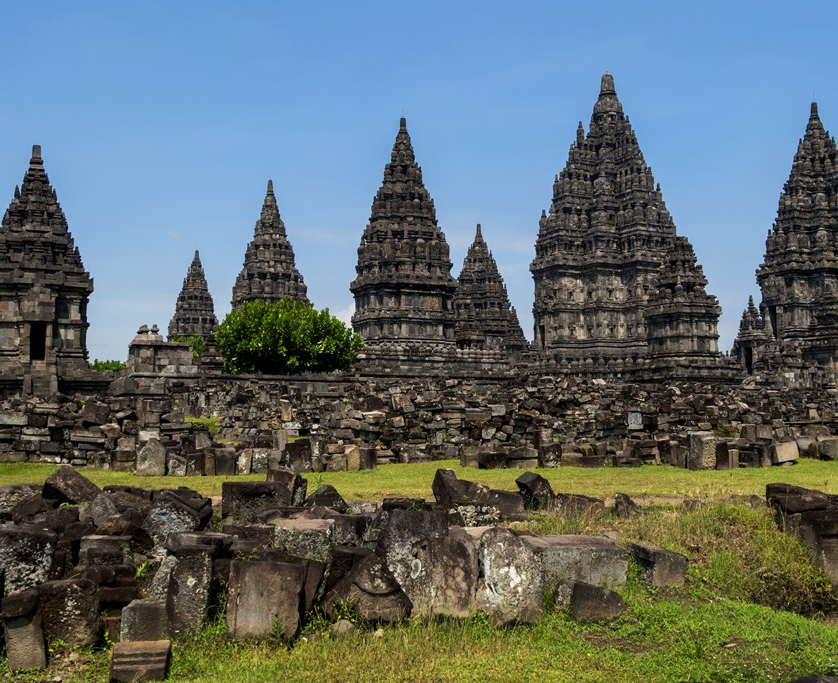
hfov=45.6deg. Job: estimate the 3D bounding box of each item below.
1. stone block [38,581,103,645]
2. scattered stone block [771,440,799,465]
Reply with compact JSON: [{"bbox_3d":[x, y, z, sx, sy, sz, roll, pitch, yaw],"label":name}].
[{"bbox_3d":[-2.320,1.805,6.629,0.400,0.420,0.320,1,-3,-16],"label":"stone block"},{"bbox_3d":[6.852,2.079,18.613,0.440,0.360,0.320,-12,-3,-1],"label":"scattered stone block"}]

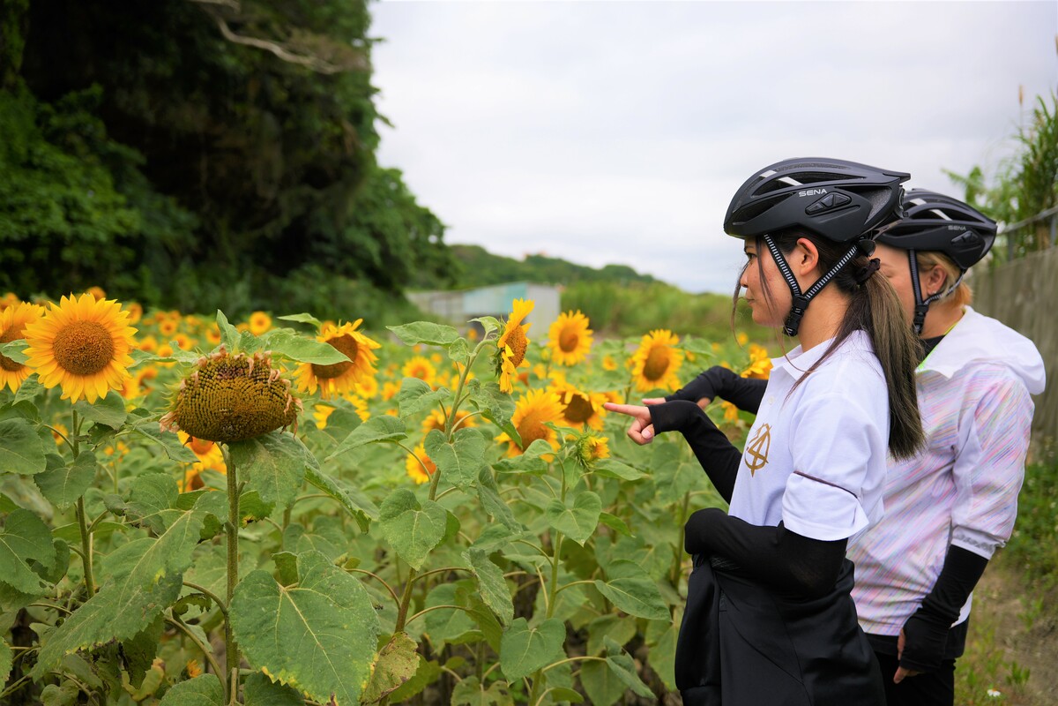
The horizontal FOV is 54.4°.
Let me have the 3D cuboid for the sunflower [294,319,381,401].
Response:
[{"bbox_3d":[-0.373,0.013,2.000,0.170,0.165,0.085,-1,17,-21],"label":"sunflower"}]

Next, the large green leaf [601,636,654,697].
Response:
[{"bbox_3d":[0.198,0.625,2.050,0.120,0.050,0.070,42,26,18],"label":"large green leaf"}]

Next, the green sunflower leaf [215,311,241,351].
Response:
[{"bbox_3d":[-0.429,-0.027,1.460,0.045,0.075,0.025,-19,2,-25],"label":"green sunflower leaf"}]

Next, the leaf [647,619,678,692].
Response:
[{"bbox_3d":[0.338,0.749,2.550,0.125,0.170,0.050,0,-18,-6],"label":"leaf"}]

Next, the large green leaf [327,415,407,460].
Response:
[{"bbox_3d":[-0.283,0.149,1.800,0.145,0.040,0.080,-24,21,-18],"label":"large green leaf"}]

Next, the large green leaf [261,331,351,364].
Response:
[{"bbox_3d":[-0.351,-0.008,1.620,0.145,0.045,0.095,12,30,4],"label":"large green leaf"}]

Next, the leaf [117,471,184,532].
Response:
[{"bbox_3d":[-0.541,0.215,1.470,0.095,0.100,0.045,-1,-31,-14],"label":"leaf"}]

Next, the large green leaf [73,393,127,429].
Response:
[{"bbox_3d":[-0.659,0.089,1.580,0.087,0.057,0.070,0,2,-11],"label":"large green leaf"}]

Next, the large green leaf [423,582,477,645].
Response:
[{"bbox_3d":[-0.178,0.612,2.400,0.130,0.150,0.060,0,2,3],"label":"large green leaf"}]

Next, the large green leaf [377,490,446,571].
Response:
[{"bbox_3d":[-0.189,0.285,1.660,0.112,0.132,0.060,0,2,-3],"label":"large green leaf"}]

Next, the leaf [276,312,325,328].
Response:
[{"bbox_3d":[-0.418,-0.059,1.870,0.090,0.028,0.055,6,2,-6],"label":"leaf"}]

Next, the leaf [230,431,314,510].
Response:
[{"bbox_3d":[-0.366,0.166,1.460,0.120,0.115,0.060,0,2,-9],"label":"leaf"}]

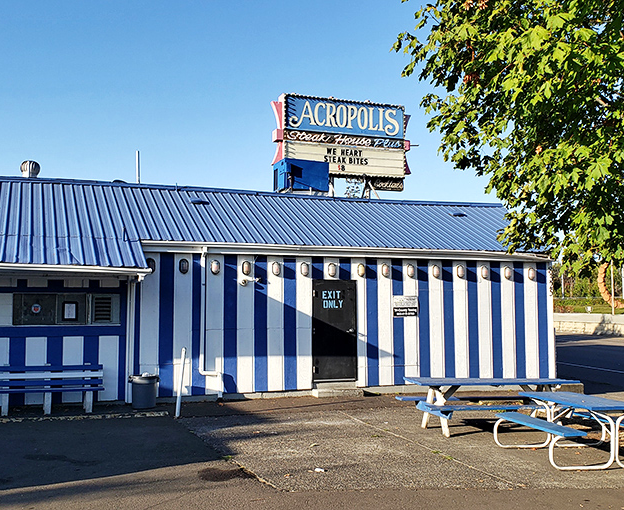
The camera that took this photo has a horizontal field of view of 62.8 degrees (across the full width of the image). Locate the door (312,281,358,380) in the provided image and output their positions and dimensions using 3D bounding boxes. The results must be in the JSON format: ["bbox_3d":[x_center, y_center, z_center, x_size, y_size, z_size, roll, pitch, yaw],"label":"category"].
[{"bbox_3d":[0.487,1.561,10.665,0.950,2.070,0.090,1,-5,-15],"label":"door"}]

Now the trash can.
[{"bbox_3d":[-3.048,2.479,9.330,0.520,0.570,0.520,1,-5,-15],"label":"trash can"}]

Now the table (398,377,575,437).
[{"bbox_3d":[2.692,2.248,7.654,2.450,0.750,1.480,1,-5,-8],"label":"table"}]

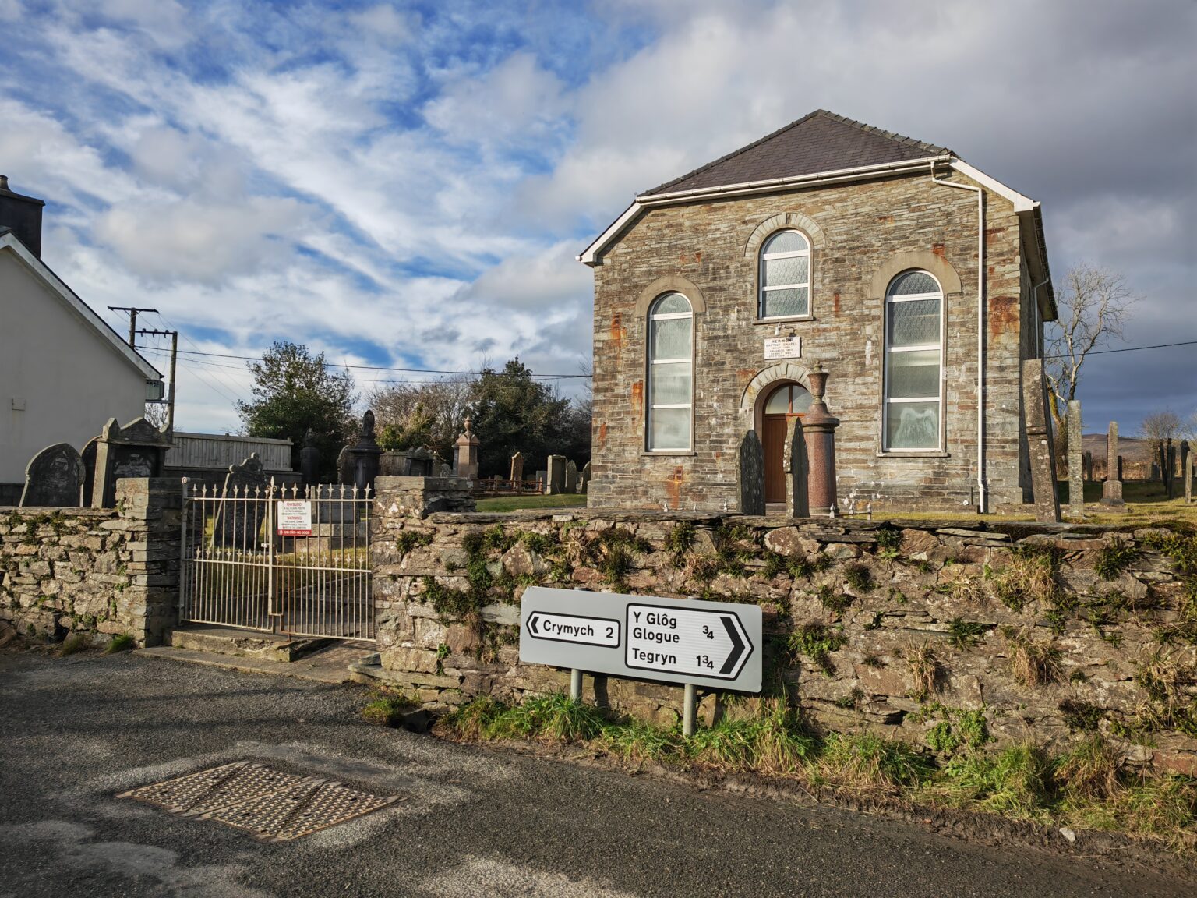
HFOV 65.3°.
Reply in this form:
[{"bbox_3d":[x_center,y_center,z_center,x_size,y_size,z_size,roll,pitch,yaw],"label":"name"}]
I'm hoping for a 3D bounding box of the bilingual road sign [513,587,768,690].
[{"bbox_3d":[0.236,1.329,6.646,2.000,0.568,0.060,-1,-5,33],"label":"bilingual road sign"}]

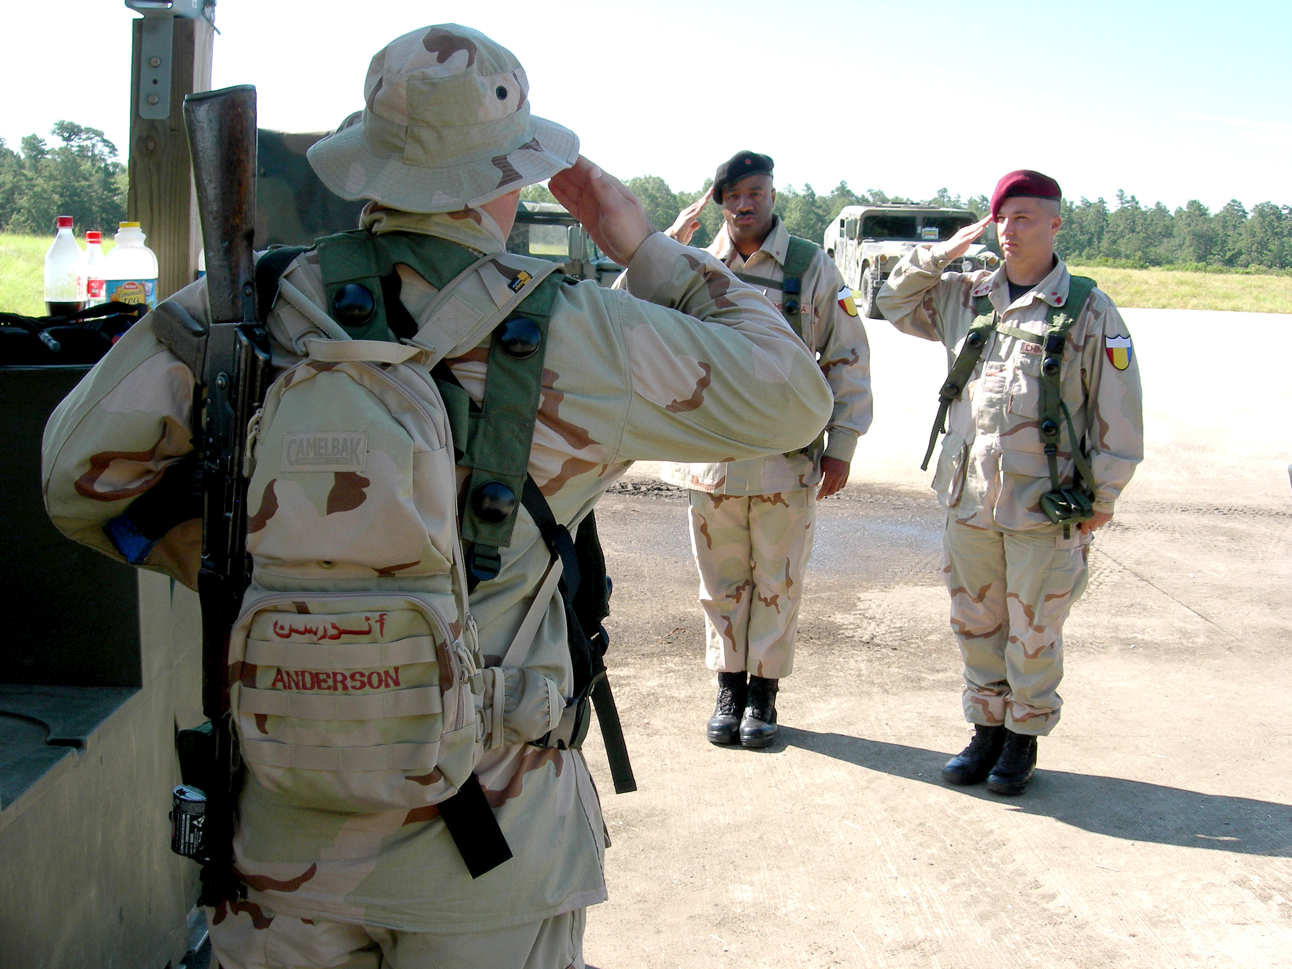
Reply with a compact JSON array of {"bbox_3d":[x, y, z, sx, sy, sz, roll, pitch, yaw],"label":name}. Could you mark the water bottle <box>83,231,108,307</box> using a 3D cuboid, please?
[{"bbox_3d":[-1.145,-0.406,3.180,0.073,0.240,0.073,-2,10,-19],"label":"water bottle"}]

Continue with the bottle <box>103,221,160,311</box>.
[{"bbox_3d":[-1.046,-0.401,3.120,0.108,0.265,0.108,-2,10,-18],"label":"bottle"}]

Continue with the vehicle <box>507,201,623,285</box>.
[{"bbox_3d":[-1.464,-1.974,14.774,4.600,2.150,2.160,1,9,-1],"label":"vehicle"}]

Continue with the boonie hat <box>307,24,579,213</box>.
[{"bbox_3d":[-0.230,-0.418,1.750,0.305,0.185,0.330,2,9,0],"label":"boonie hat"}]

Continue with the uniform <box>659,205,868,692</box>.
[{"bbox_3d":[0.307,-0.057,4.724,0.780,1.450,0.420,4,10,13],"label":"uniform"}]

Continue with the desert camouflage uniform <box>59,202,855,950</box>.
[{"bbox_3d":[-0.253,0.412,1.929,0.900,1.450,0.450,4,10,14],"label":"desert camouflage uniform"}]

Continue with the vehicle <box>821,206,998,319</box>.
[{"bbox_3d":[4.455,-3.828,26.047,2.200,1.850,4.600,2,9,0],"label":"vehicle"}]

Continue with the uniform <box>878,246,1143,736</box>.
[{"bbox_3d":[1.085,0.038,4.560,0.720,1.450,0.400,8,12,35],"label":"uniform"}]

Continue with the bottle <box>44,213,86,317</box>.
[{"bbox_3d":[-1.175,-0.404,3.100,0.088,0.280,0.088,-2,10,-20],"label":"bottle"}]

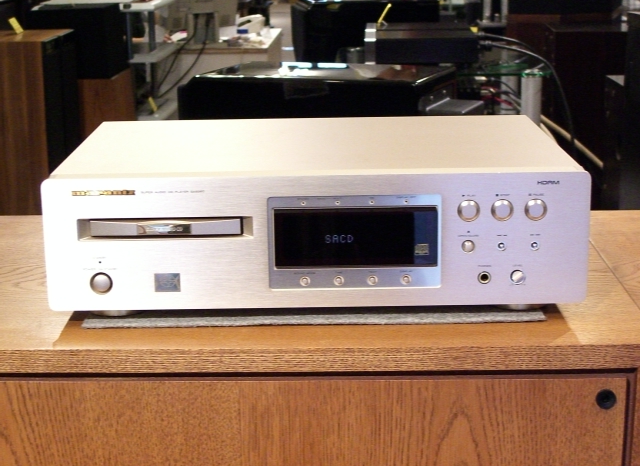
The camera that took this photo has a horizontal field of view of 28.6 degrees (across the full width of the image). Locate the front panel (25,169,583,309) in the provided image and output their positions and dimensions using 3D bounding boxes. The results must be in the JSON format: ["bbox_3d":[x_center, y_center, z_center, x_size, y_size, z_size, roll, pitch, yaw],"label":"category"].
[{"bbox_3d":[-0.002,0.006,1.024,0.440,0.111,0.025,-1,14,0],"label":"front panel"}]

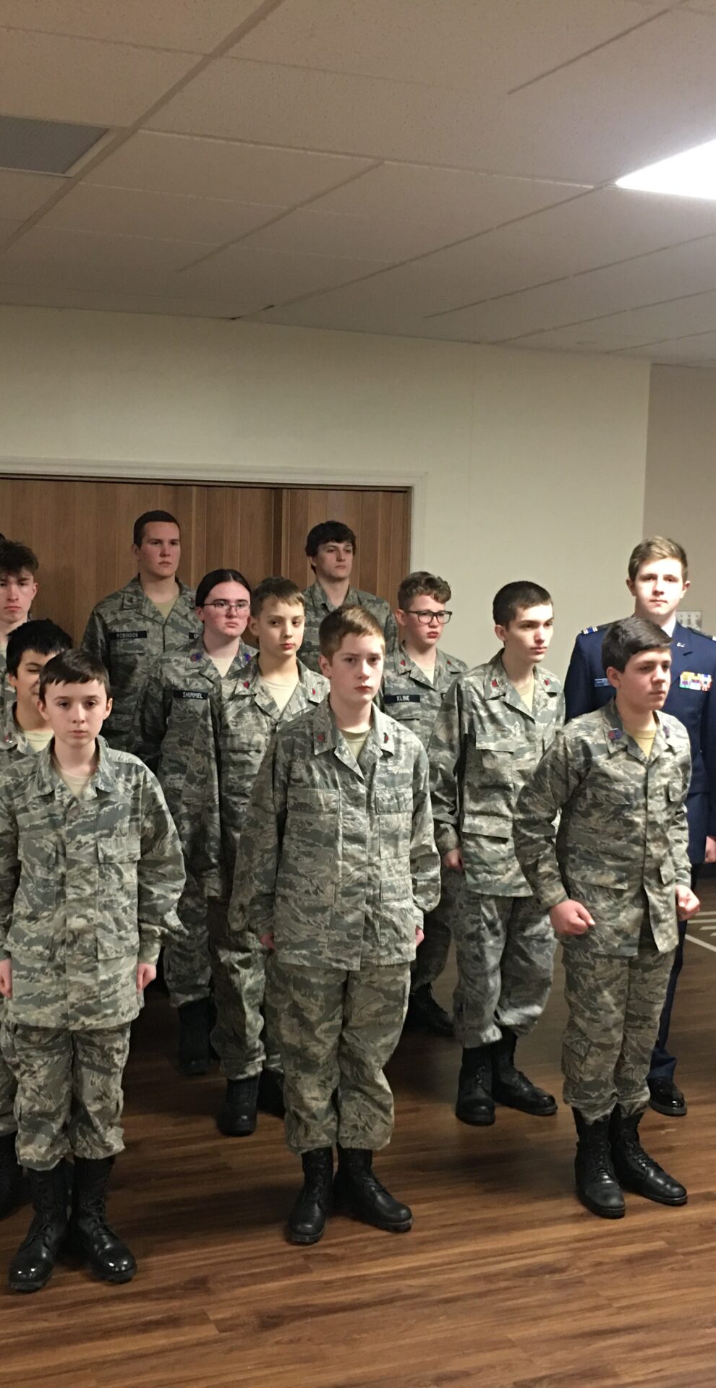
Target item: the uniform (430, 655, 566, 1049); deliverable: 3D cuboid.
[{"bbox_3d":[0.436,0.489,4.818,0.480,1.247,0.290,-2,7,-23],"label":"uniform"}]

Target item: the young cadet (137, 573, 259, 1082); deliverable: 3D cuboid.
[{"bbox_3d":[-0.497,0.418,5.203,0.470,1.655,0.310,-1,6,-22],"label":"young cadet"}]

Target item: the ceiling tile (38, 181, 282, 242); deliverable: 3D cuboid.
[{"bbox_3d":[-0.584,-1.398,4.516,0.614,0.020,0.614,-1,6,-23],"label":"ceiling tile"}]

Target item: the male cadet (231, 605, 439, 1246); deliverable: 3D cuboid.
[{"bbox_3d":[-0.040,0.576,3.951,0.500,1.597,0.320,-1,6,-19],"label":"male cadet"}]

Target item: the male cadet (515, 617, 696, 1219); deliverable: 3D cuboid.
[{"bbox_3d":[0.690,0.584,4.143,0.500,1.569,0.360,-2,7,-29],"label":"male cadet"}]

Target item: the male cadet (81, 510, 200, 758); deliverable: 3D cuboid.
[{"bbox_3d":[-0.752,0.270,5.619,0.530,1.850,0.330,-1,6,-22],"label":"male cadet"}]

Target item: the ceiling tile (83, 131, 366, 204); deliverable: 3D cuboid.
[{"bbox_3d":[-0.349,-1.336,3.953,0.614,0.020,0.614,-1,6,-23],"label":"ceiling tile"}]

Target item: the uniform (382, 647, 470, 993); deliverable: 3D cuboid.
[{"bbox_3d":[0.222,0.453,5.564,0.480,1.267,0.290,-2,7,-23],"label":"uniform"}]

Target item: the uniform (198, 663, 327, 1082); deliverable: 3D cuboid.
[{"bbox_3d":[-0.277,0.536,4.749,0.450,1.285,0.290,-1,6,-22],"label":"uniform"}]

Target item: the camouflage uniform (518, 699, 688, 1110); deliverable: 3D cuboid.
[{"bbox_3d":[0.694,0.599,4.205,0.500,1.165,0.380,-2,7,-30],"label":"camouflage uniform"}]

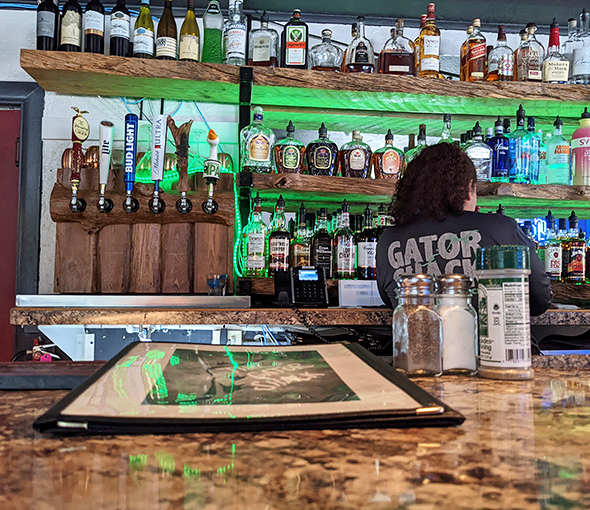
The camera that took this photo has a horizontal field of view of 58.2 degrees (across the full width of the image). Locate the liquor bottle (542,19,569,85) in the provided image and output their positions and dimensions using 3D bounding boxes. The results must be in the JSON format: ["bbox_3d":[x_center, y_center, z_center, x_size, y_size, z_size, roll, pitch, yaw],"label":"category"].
[{"bbox_3d":[1.153,-0.883,2.338,0.095,0.322,0.088,1,-1,15],"label":"liquor bottle"}]

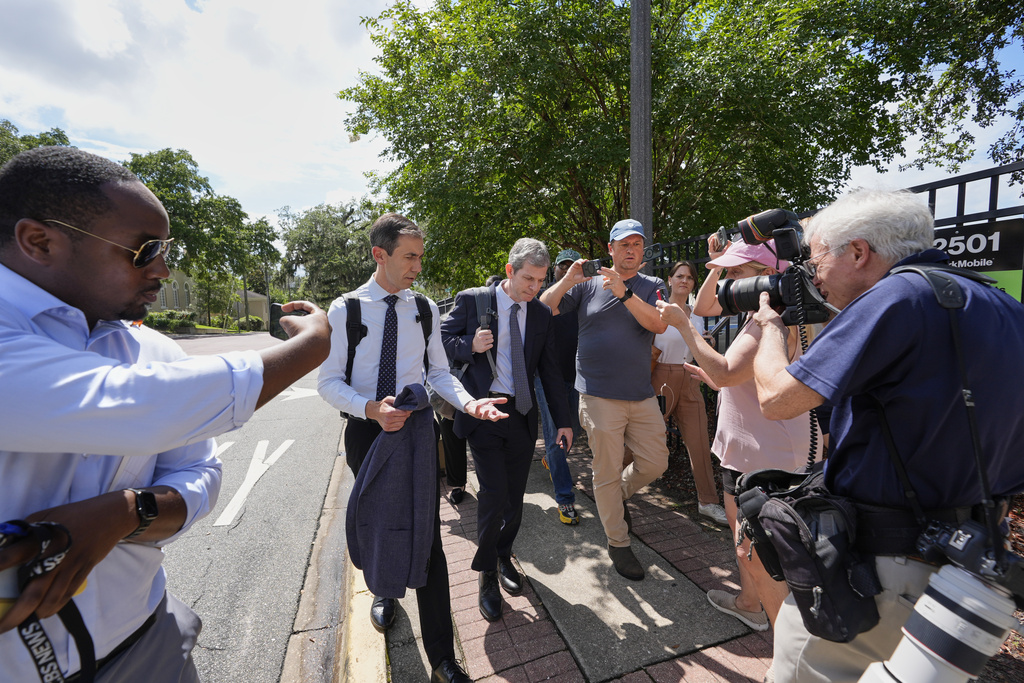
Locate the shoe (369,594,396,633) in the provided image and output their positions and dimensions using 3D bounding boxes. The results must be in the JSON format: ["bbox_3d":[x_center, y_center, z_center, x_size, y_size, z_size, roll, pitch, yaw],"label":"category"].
[{"bbox_3d":[-0.590,1.210,2.130,0.112,0.120,0.300,-2,4,-11],"label":"shoe"}]

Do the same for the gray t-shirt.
[{"bbox_3d":[0.525,-0.020,2.430,0.570,0.710,0.380,-2,4,-5],"label":"gray t-shirt"}]

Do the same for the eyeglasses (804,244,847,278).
[{"bbox_3d":[0.775,-0.192,1.050,0.140,0.045,0.145,-2,-15,-38],"label":"eyeglasses"}]

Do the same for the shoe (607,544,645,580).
[{"bbox_3d":[0.607,1.155,2.480,0.115,0.135,0.300,-3,4,-17],"label":"shoe"}]

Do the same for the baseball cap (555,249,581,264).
[{"bbox_3d":[0.378,-0.552,3.000,0.180,0.125,0.260,-1,5,4],"label":"baseball cap"}]

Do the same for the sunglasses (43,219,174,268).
[{"bbox_3d":[-0.625,-0.159,0.710,0.140,0.050,0.140,18,10,-20],"label":"sunglasses"}]

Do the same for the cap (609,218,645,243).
[{"bbox_3d":[0.580,-0.560,2.320,0.178,0.130,0.265,-2,7,-4],"label":"cap"}]

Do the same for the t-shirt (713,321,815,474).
[{"bbox_3d":[1.075,0.135,1.970,0.330,0.670,0.430,-1,4,13],"label":"t-shirt"}]

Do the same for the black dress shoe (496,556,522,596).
[{"bbox_3d":[-0.020,1.180,2.400,0.110,0.120,0.300,-2,4,-12],"label":"black dress shoe"}]

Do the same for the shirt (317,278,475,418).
[{"bbox_3d":[-0.475,0.030,1.860,0.610,0.600,0.420,-2,4,-15],"label":"shirt"}]

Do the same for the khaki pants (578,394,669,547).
[{"bbox_3d":[0.620,0.650,2.560,0.450,0.930,0.480,-2,4,-9],"label":"khaki pants"}]

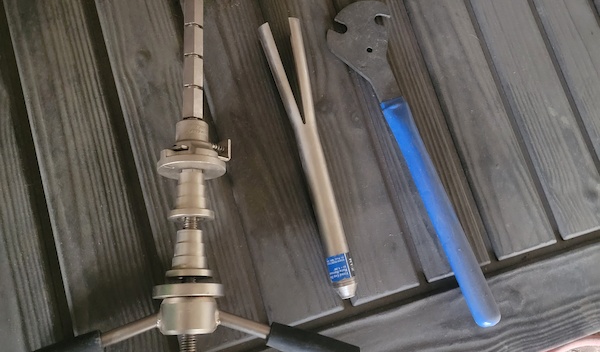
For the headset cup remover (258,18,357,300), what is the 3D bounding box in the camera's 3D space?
[{"bbox_3d":[0.012,-0.026,0.596,0.049,0.025,0.316,-11,79,-14],"label":"headset cup remover"}]

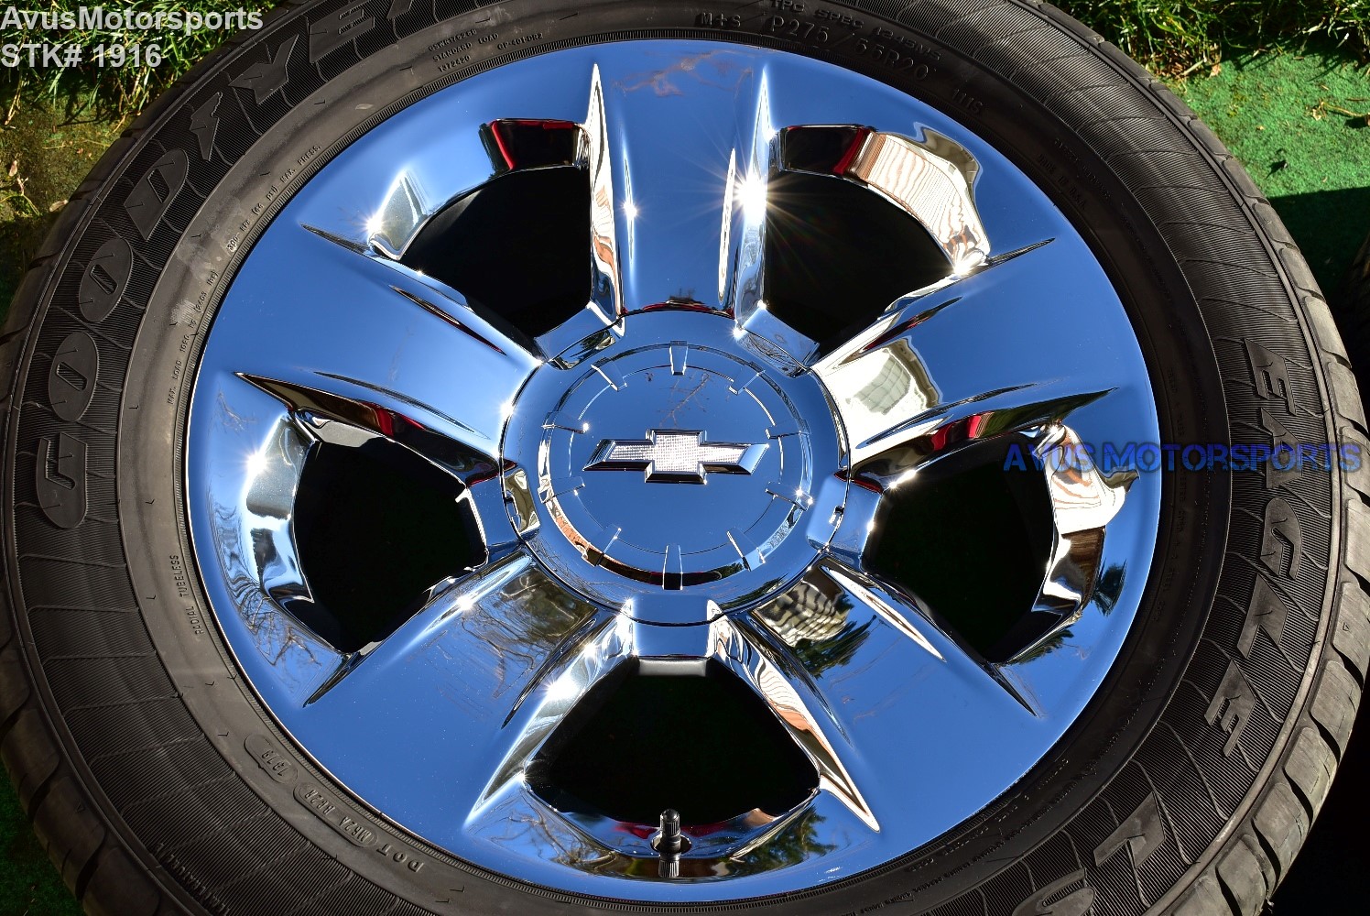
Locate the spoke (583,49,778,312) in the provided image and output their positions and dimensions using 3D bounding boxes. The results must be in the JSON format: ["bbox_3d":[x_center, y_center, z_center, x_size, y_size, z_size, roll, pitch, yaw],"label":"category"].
[{"bbox_3d":[-0.004,-0.165,1.202,0.110,0.047,0.166,1,76,-1],"label":"spoke"}]

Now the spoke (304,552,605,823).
[{"bbox_3d":[-0.113,0.122,1.050,0.110,0.047,0.166,34,54,15],"label":"spoke"}]

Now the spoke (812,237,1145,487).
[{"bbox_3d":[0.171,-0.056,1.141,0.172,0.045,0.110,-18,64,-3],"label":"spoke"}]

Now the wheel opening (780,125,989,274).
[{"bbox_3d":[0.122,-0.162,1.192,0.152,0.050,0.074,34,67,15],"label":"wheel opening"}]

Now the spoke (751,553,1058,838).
[{"bbox_3d":[0.099,0.126,1.052,0.110,0.047,0.166,-32,55,-16],"label":"spoke"}]

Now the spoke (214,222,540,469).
[{"bbox_3d":[-0.177,-0.058,1.142,0.166,0.047,0.110,23,64,-4],"label":"spoke"}]

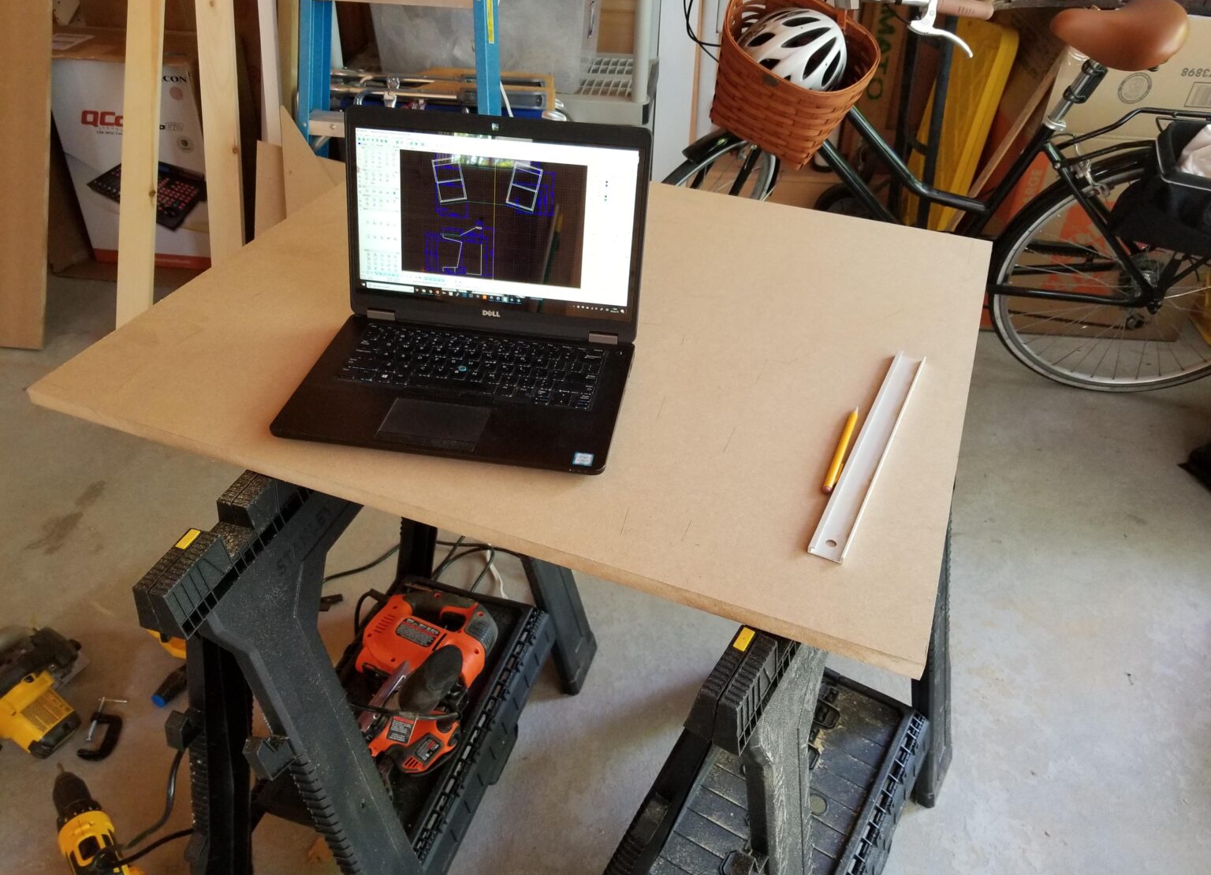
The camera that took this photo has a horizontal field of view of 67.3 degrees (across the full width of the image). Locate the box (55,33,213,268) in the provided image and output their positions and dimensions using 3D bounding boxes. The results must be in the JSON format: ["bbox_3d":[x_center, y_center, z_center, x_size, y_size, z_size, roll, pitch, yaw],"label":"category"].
[{"bbox_3d":[-1.380,-0.911,2.878,0.437,0.617,0.396,4,35,2],"label":"box"}]

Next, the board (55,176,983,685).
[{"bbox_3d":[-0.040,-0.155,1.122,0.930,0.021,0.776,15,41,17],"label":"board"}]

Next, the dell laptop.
[{"bbox_3d":[-0.141,-0.157,0.918,0.334,0.234,0.300,6,39,7],"label":"dell laptop"}]

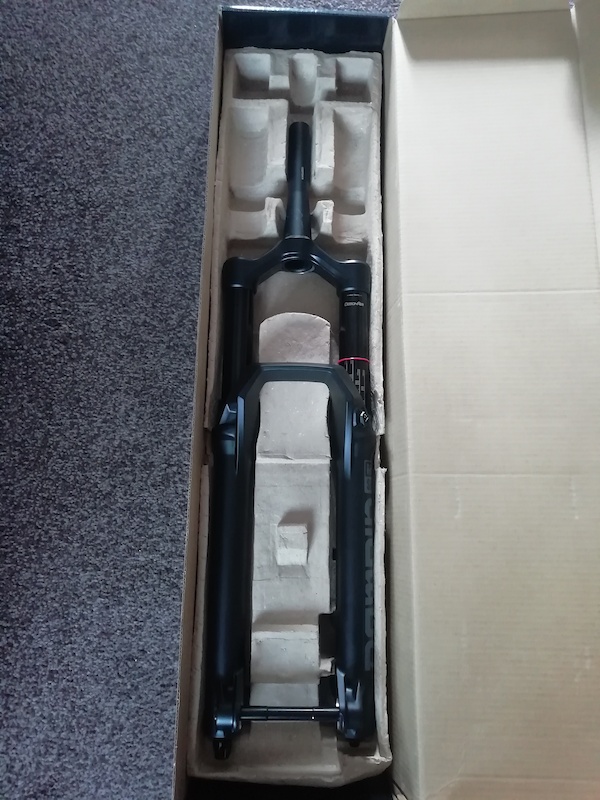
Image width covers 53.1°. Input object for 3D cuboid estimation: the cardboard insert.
[{"bbox_3d":[-0.005,-0.028,0.787,0.222,0.087,0.925,1,78,-1],"label":"cardboard insert"}]

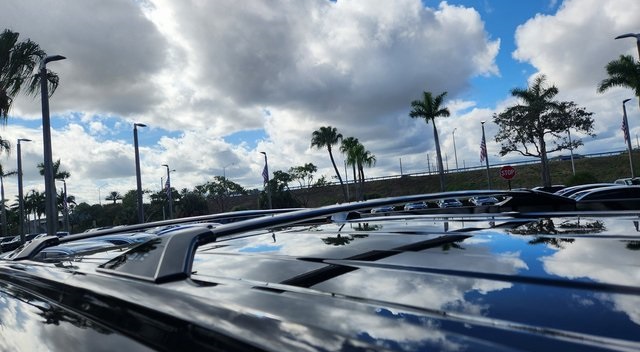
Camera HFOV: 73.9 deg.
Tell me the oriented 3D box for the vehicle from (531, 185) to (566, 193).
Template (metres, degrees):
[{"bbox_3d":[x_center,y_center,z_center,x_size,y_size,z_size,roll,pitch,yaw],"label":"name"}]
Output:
[{"bbox_3d":[13.180,1.579,24.000,4.700,1.680,1.880,-6,-4,20],"label":"vehicle"}]

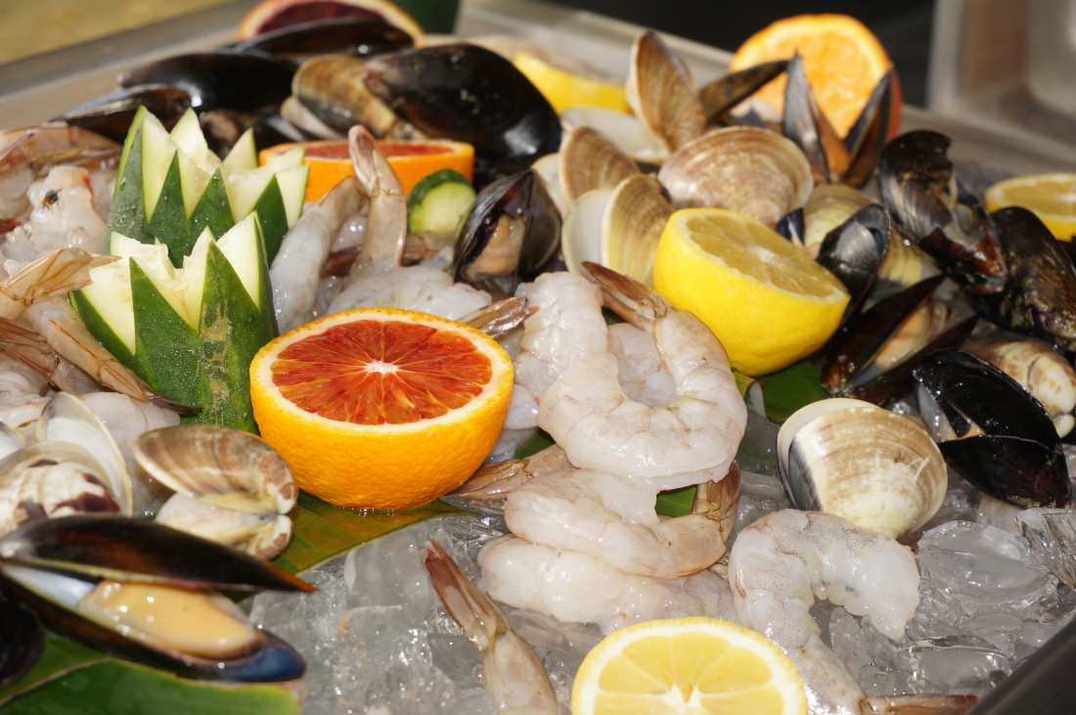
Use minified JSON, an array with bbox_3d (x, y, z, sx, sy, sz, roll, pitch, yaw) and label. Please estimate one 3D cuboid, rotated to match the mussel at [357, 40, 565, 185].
[{"bbox_3d":[-0.027,-0.088,0.800,0.075,0.030,0.042,23,55,0],"label":"mussel"}]

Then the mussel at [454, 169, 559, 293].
[{"bbox_3d":[-0.010,-0.038,0.700,0.033,0.030,0.052,17,56,4],"label":"mussel"}]

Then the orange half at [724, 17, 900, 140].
[{"bbox_3d":[0.108,-0.091,0.839,0.067,0.067,0.033,0,-12,31],"label":"orange half"}]

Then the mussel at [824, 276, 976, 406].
[{"bbox_3d":[0.107,-0.004,0.660,0.060,0.027,0.030,-37,0,-36],"label":"mussel"}]

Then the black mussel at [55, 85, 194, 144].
[{"bbox_3d":[-0.146,-0.085,0.795,0.056,0.024,0.032,-5,26,-10],"label":"black mussel"}]

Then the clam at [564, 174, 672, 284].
[{"bbox_3d":[0.027,-0.038,0.715,0.033,0.042,0.038,16,15,40],"label":"clam"}]

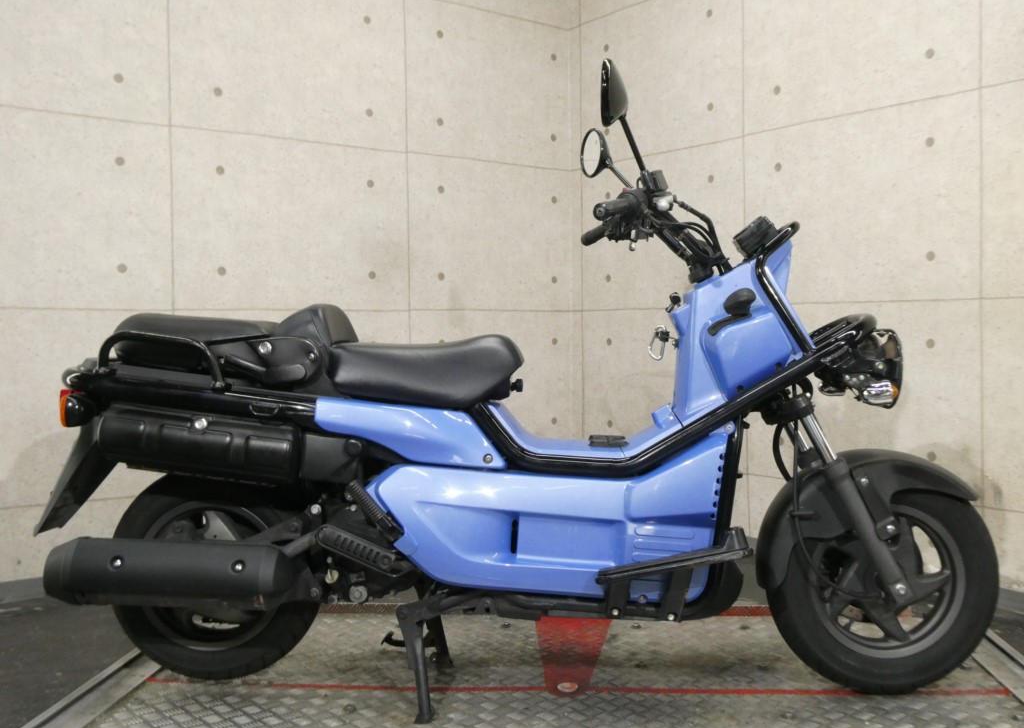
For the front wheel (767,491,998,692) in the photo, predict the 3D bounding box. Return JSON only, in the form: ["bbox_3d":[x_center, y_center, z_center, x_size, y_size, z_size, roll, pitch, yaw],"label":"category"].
[{"bbox_3d":[0.803,0.463,2.240,0.502,0.502,0.115,-1,2,-4],"label":"front wheel"}]

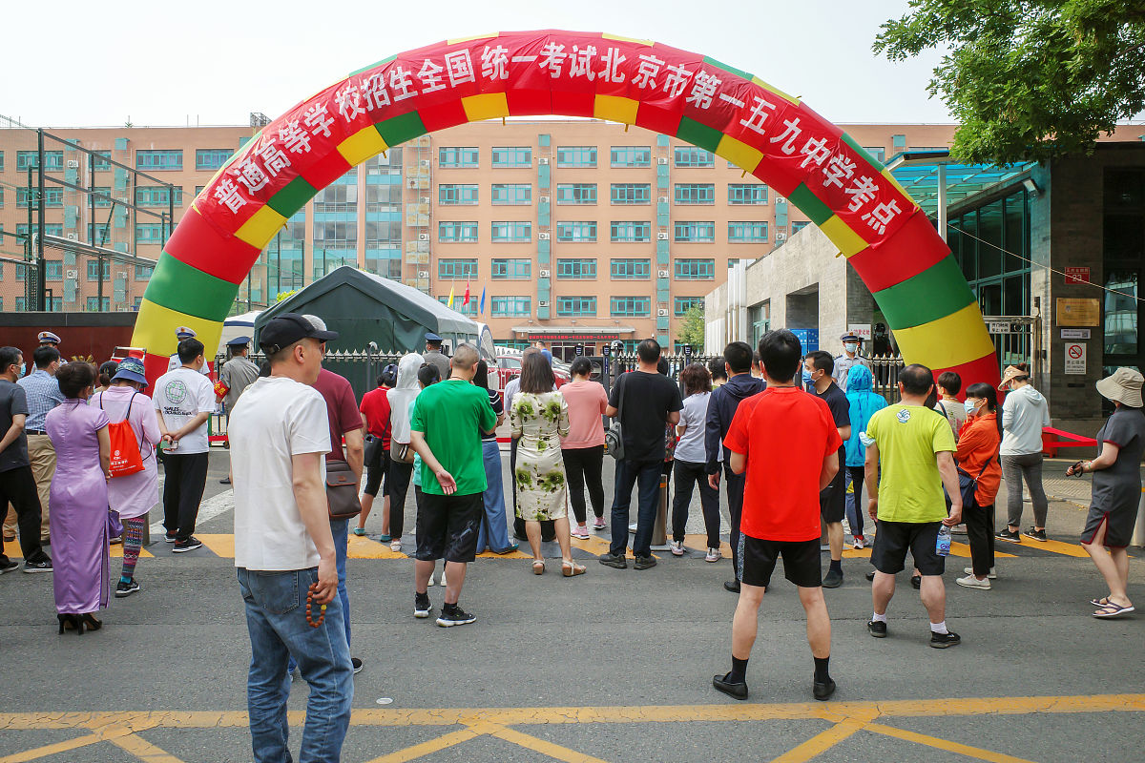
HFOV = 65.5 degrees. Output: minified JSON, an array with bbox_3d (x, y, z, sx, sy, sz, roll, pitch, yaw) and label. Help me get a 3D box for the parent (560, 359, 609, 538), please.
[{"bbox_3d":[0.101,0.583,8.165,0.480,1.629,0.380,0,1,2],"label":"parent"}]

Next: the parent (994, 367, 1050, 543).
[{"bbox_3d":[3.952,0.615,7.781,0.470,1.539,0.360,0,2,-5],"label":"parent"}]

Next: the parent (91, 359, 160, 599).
[{"bbox_3d":[-3.082,0.646,6.154,0.500,1.629,0.420,0,1,14],"label":"parent"}]

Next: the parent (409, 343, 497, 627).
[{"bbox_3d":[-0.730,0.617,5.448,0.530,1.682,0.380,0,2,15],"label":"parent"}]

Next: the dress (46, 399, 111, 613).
[{"bbox_3d":[-2.942,0.741,5.262,0.390,1.276,0.290,0,2,5],"label":"dress"}]

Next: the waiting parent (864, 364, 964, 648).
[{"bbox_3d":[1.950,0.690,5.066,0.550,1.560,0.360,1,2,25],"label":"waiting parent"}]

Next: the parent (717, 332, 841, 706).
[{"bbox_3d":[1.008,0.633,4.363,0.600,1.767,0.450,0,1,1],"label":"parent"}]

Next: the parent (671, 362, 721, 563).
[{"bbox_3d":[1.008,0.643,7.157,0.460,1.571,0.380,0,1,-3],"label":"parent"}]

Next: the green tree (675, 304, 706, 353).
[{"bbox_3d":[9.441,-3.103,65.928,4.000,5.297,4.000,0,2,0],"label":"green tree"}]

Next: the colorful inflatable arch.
[{"bbox_3d":[-0.140,-1.940,13.700,13.600,6.500,1.350,0,1,2],"label":"colorful inflatable arch"}]

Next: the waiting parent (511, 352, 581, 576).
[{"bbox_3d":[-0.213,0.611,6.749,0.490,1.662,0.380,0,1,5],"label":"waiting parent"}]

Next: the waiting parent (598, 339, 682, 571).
[{"bbox_3d":[0.523,0.549,6.924,0.600,1.774,0.430,0,1,-5],"label":"waiting parent"}]

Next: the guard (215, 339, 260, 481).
[{"bbox_3d":[-4.206,0.360,11.204,0.550,1.833,0.360,0,2,-13],"label":"guard"}]

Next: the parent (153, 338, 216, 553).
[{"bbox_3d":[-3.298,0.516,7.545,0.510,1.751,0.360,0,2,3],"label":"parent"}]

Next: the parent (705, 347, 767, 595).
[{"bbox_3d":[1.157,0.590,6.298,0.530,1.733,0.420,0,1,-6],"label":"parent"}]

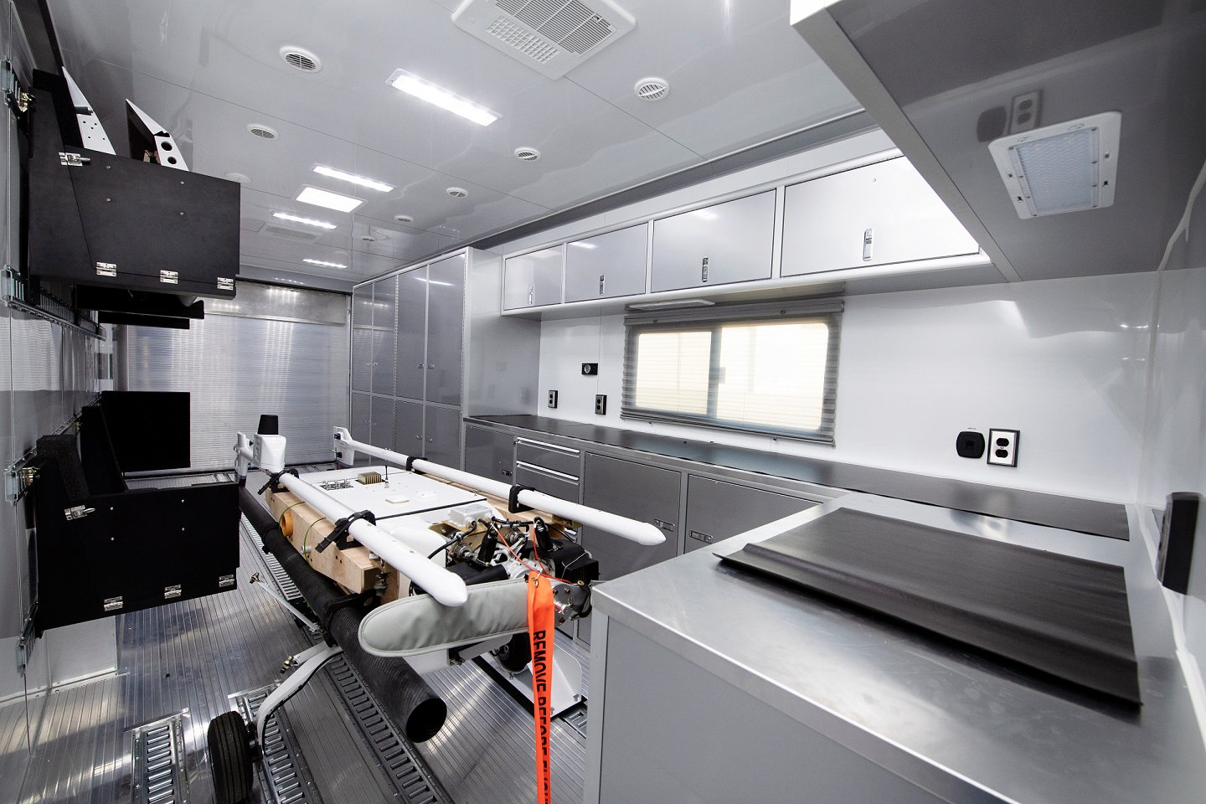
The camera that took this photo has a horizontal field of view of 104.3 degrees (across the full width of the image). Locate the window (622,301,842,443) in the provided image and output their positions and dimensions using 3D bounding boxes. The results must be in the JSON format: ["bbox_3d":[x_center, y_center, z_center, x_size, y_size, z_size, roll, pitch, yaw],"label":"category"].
[{"bbox_3d":[0.533,-0.156,2.288,0.060,0.585,1.180,0,4,-45],"label":"window"}]

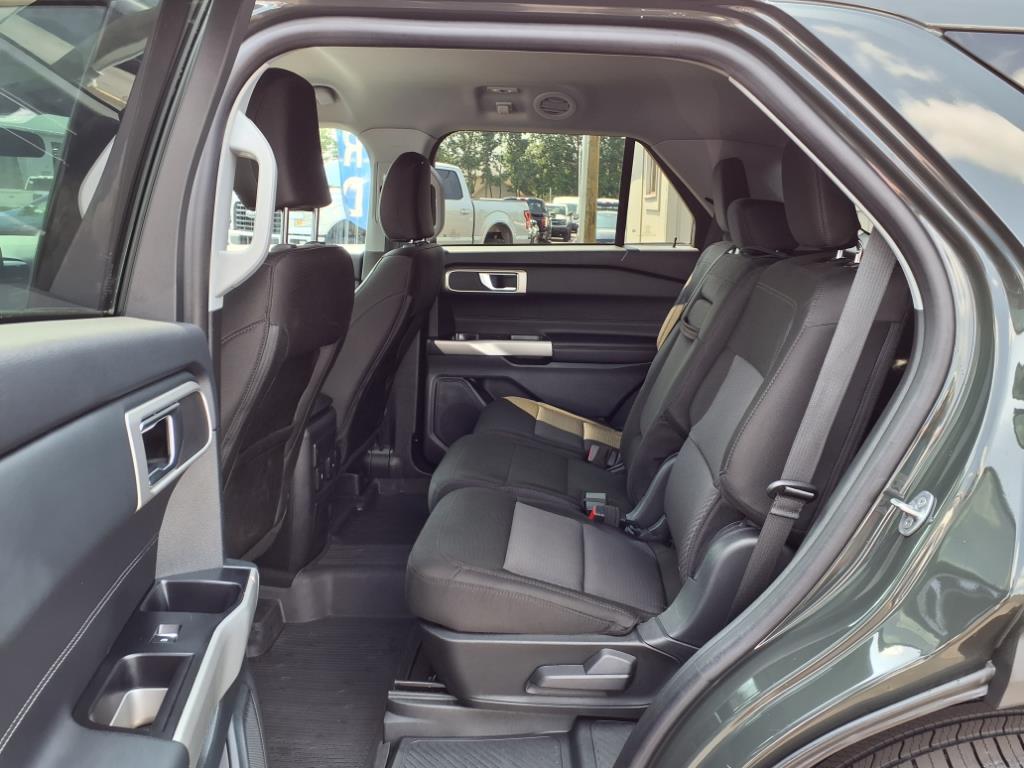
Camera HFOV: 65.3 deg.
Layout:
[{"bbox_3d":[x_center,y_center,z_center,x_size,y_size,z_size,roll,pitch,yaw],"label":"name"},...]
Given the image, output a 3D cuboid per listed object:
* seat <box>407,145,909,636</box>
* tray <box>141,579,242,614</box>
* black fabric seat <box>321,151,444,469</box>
[{"bbox_3d":[0.247,-0.123,1.805,0.820,0.820,1.320,1,12,5],"label":"seat"},{"bbox_3d":[-0.350,0.253,0.885,0.095,0.050,0.080,-1,12,-7],"label":"tray"},{"bbox_3d":[-0.578,-0.175,2.256,0.800,0.970,0.520,1,12,5],"label":"black fabric seat"}]

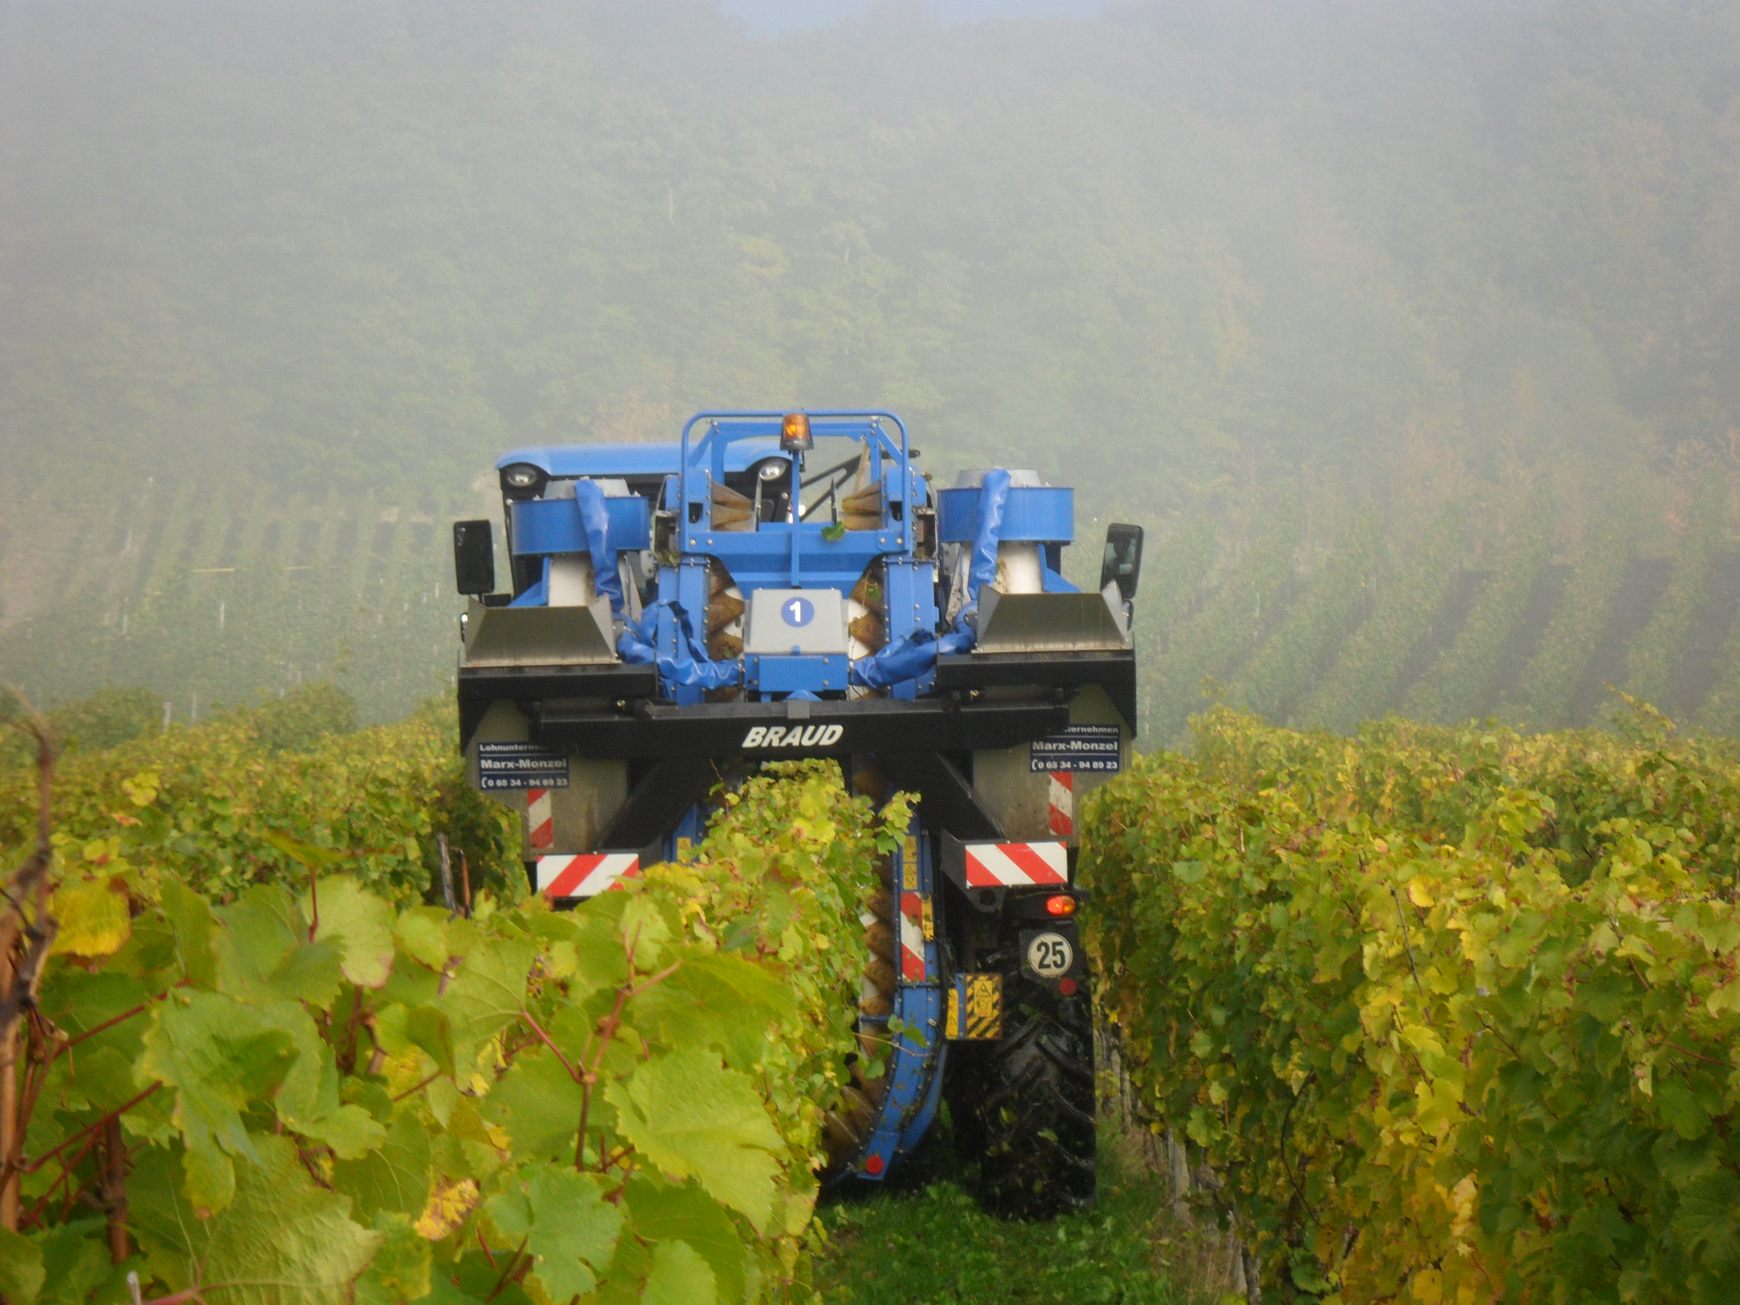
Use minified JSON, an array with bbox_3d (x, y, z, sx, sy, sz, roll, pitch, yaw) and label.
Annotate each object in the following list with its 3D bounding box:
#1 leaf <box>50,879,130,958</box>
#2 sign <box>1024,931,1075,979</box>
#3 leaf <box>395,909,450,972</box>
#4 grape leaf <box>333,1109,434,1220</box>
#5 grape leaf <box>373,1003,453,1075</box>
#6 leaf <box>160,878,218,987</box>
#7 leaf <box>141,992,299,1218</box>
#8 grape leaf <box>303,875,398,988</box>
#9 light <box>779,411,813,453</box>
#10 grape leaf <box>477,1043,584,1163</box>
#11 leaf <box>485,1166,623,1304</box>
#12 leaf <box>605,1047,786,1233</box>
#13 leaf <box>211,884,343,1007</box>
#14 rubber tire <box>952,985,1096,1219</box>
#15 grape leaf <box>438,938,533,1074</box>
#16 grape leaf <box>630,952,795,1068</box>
[{"bbox_3d":[-0.592,0.202,5.150,0.064,0.062,0.030,-1,1,-6],"label":"leaf"},{"bbox_3d":[0.802,1.346,30.100,0.200,0.200,0.015,1,-1,0],"label":"sign"},{"bbox_3d":[-0.349,0.225,5.300,0.043,0.049,0.025,1,-1,0],"label":"leaf"},{"bbox_3d":[-0.380,0.400,5.300,0.080,0.087,0.040,1,-1,0],"label":"grape leaf"},{"bbox_3d":[-0.350,0.297,5.200,0.063,0.060,0.035,-1,1,-6],"label":"grape leaf"},{"bbox_3d":[-0.522,0.214,5.200,0.055,0.087,0.040,0,-1,30],"label":"leaf"},{"bbox_3d":[-0.480,0.330,5.000,0.120,0.165,0.065,-1,1,-6],"label":"leaf"},{"bbox_3d":[-0.406,0.219,5.300,0.074,0.088,0.035,1,-1,0],"label":"grape leaf"},{"bbox_3d":[-0.333,-1.004,30.900,0.152,0.177,0.152,-1,1,0],"label":"light"},{"bbox_3d":[-0.261,0.356,5.300,0.090,0.100,0.040,1,-1,0],"label":"grape leaf"},{"bbox_3d":[-0.236,0.432,5.050,0.103,0.105,0.045,-1,1,-6],"label":"leaf"},{"bbox_3d":[-0.129,0.359,5.000,0.131,0.136,0.055,1,-1,-5],"label":"leaf"},{"bbox_3d":[-0.453,0.225,5.200,0.101,0.095,0.045,1,-1,0],"label":"leaf"},{"bbox_3d":[0.763,1.953,31.100,0.520,1.310,1.310,-1,1,0],"label":"rubber tire"},{"bbox_3d":[-0.295,0.271,5.200,0.080,0.108,0.045,-1,1,-6],"label":"grape leaf"},{"bbox_3d":[-0.124,0.282,5.300,0.130,0.095,0.060,-1,1,-6],"label":"grape leaf"}]

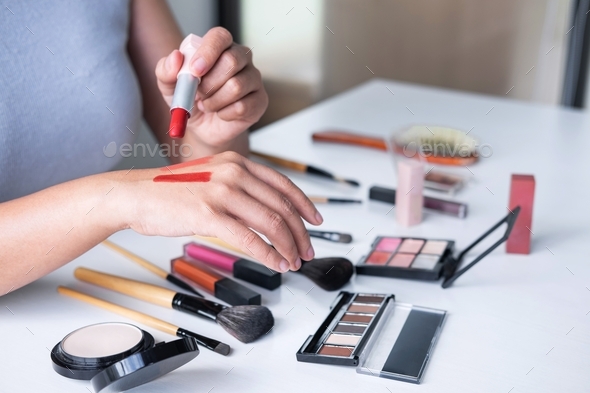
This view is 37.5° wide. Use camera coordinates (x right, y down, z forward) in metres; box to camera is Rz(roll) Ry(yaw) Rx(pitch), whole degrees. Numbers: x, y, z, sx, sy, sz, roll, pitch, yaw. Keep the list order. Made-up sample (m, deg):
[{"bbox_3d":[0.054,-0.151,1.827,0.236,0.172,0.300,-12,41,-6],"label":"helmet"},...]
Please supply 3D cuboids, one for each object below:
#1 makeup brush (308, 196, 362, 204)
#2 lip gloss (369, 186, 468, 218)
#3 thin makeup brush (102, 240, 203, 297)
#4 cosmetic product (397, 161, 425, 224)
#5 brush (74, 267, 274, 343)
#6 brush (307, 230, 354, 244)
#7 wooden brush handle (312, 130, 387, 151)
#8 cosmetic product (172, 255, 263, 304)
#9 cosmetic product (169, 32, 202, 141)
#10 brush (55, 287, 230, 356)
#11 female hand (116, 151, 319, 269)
[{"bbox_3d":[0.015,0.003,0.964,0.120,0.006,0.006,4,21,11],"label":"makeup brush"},{"bbox_3d":[0.122,0.005,0.859,0.101,0.012,0.012,12,24,31],"label":"lip gloss"},{"bbox_3d":[-0.138,0.064,0.807,0.007,0.007,0.176,-19,28,-39],"label":"thin makeup brush"},{"bbox_3d":[0.110,-0.003,0.825,0.017,0.059,0.017,-13,21,-34],"label":"cosmetic product"},{"bbox_3d":[-0.099,0.075,0.647,0.205,0.024,0.027,12,22,37],"label":"brush"},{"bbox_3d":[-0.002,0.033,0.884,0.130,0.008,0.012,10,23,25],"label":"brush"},{"bbox_3d":[0.072,-0.072,1.148,0.105,0.013,0.022,7,22,19],"label":"wooden brush handle"},{"bbox_3d":[-0.071,0.077,0.766,0.013,0.012,0.108,-20,28,-40],"label":"cosmetic product"},{"bbox_3d":[-0.085,-0.086,0.675,0.018,0.018,0.086,12,61,-8],"label":"cosmetic product"},{"bbox_3d":[-0.115,0.089,0.636,0.172,0.009,0.009,13,24,32],"label":"brush"},{"bbox_3d":[-0.059,0.009,0.675,0.162,0.060,0.075,14,32,-10],"label":"female hand"}]

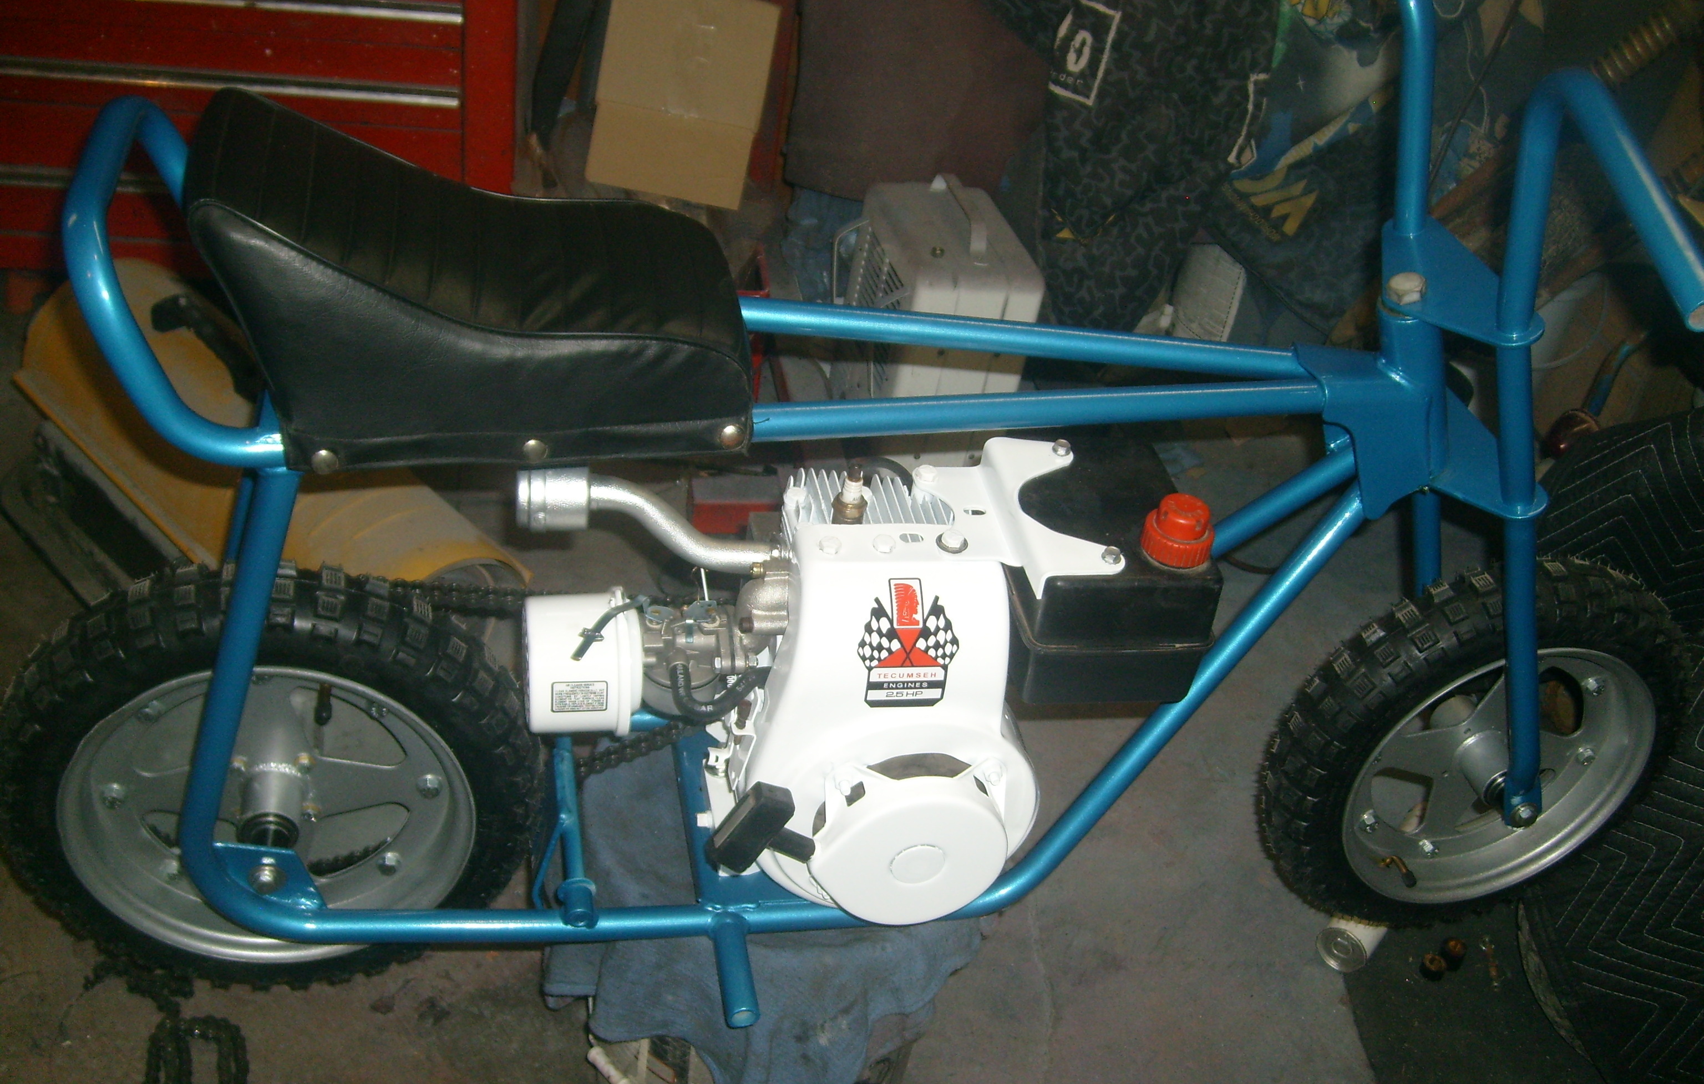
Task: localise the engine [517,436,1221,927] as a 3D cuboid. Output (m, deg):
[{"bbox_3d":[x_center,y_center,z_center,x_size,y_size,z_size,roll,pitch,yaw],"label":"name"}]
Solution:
[{"bbox_3d":[0.005,0.100,1.284,0.505,0.318,0.278,1,33,-12],"label":"engine"}]

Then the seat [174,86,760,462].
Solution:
[{"bbox_3d":[-0.231,-0.168,1.096,0.329,0.175,0.206,1,33,-12],"label":"seat"}]

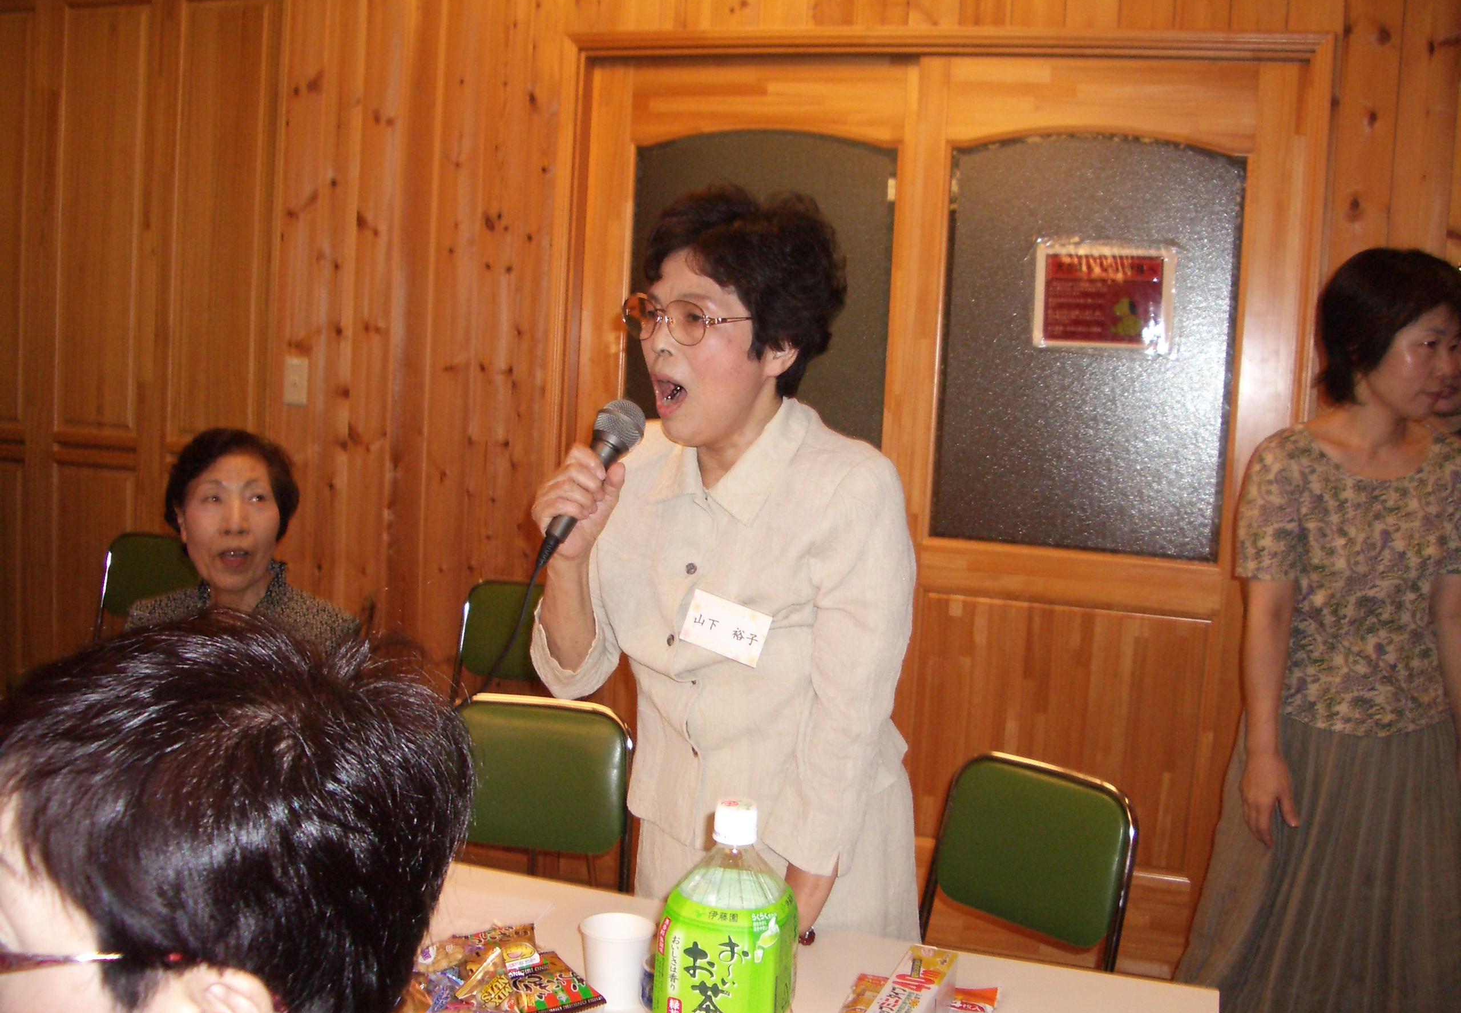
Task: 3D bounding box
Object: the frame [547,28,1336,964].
[{"bbox_3d":[0.378,-0.017,3.316,1.690,2.050,0.130,5,5,16],"label":"frame"}]

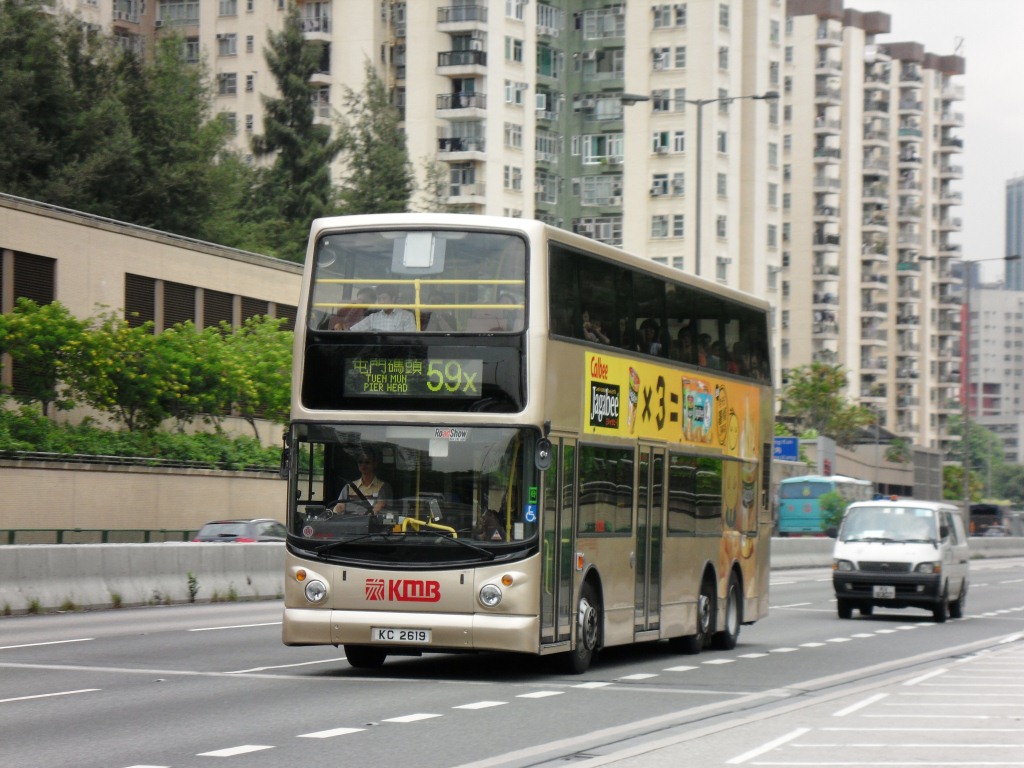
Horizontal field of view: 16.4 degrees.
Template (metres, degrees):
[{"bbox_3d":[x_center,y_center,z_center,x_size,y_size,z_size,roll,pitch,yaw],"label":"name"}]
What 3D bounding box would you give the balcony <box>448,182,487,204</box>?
[{"bbox_3d":[-3.248,-12.065,226.292,2.800,1.450,1.450,-1,-3,28],"label":"balcony"}]

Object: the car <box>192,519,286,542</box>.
[{"bbox_3d":[-6.863,4.316,93.226,1.740,1.460,4.250,1,-2,15],"label":"car"}]

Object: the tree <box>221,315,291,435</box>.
[{"bbox_3d":[-8.216,-0.114,115.500,2.900,4.100,2.900,1,-2,0],"label":"tree"}]

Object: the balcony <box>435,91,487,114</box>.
[{"bbox_3d":[-3.101,-17.342,222.298,2.840,1.500,1.360,0,-2,30],"label":"balcony"}]

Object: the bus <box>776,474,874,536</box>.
[{"bbox_3d":[14.386,6.235,161.544,2.500,3.600,11.500,0,-2,14],"label":"bus"}]

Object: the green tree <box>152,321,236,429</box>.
[{"bbox_3d":[-9.763,-0.108,109.500,2.900,3.700,2.900,0,-2,14],"label":"green tree"}]

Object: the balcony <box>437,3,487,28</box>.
[{"bbox_3d":[-3.101,-22.777,222.298,2.840,1.500,1.360,0,-2,30],"label":"balcony"}]

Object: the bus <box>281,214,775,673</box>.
[{"bbox_3d":[0.501,0.817,39.262,2.520,4.400,12.000,1,-2,15],"label":"bus"}]

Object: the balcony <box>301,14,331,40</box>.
[{"bbox_3d":[-13.180,-22.893,230.268,2.700,1.500,1.450,-1,-3,28],"label":"balcony"}]

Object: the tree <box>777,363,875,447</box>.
[{"bbox_3d":[20.489,1.536,232.000,6.400,6.000,6.000,1,-2,0],"label":"tree"}]

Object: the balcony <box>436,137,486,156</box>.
[{"bbox_3d":[-3.101,-14.571,222.298,2.840,1.500,1.360,0,-2,30],"label":"balcony"}]

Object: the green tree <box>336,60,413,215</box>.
[{"bbox_3d":[-6.507,-9.536,168.000,4.200,12.000,4.200,1,-2,0],"label":"green tree"}]

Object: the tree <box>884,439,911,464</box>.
[{"bbox_3d":[27.438,4.792,252.000,2.000,1.900,2.000,1,-2,0],"label":"tree"}]

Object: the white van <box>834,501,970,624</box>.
[{"bbox_3d":[6.363,2.821,57.364,1.690,1.940,4.600,1,-2,13],"label":"white van"}]

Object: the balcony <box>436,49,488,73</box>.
[{"bbox_3d":[-3.184,-20.337,226.292,2.800,1.450,1.450,-1,-3,28],"label":"balcony"}]

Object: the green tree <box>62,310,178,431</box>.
[{"bbox_3d":[-11.447,-0.232,103.000,3.300,3.800,3.400,1,-2,0],"label":"green tree"}]

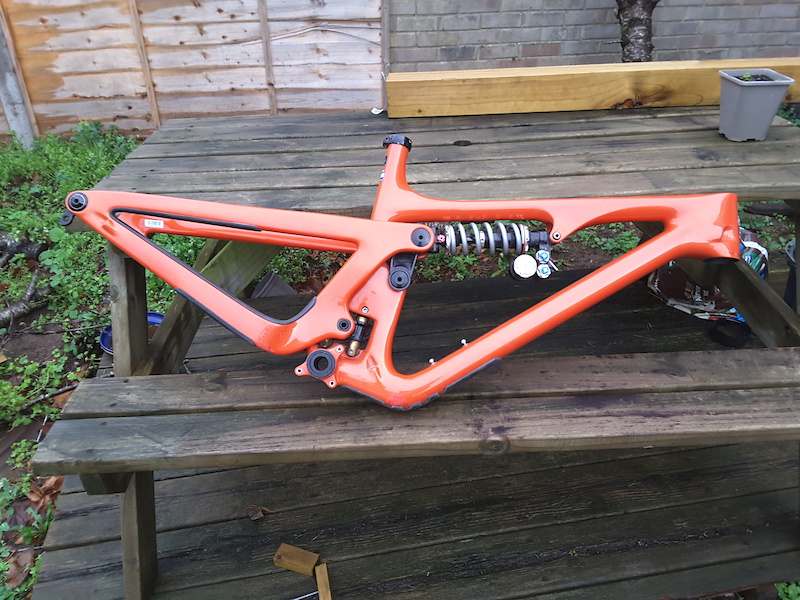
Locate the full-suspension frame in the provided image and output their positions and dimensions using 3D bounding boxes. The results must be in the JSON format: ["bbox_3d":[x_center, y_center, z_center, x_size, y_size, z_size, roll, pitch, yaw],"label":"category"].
[{"bbox_3d":[0.045,-0.052,1.197,1.085,0.455,0.170,-11,2,-2],"label":"full-suspension frame"}]

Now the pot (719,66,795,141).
[{"bbox_3d":[0.725,-0.399,1.483,0.108,0.126,0.112,-2,28,2],"label":"pot"}]

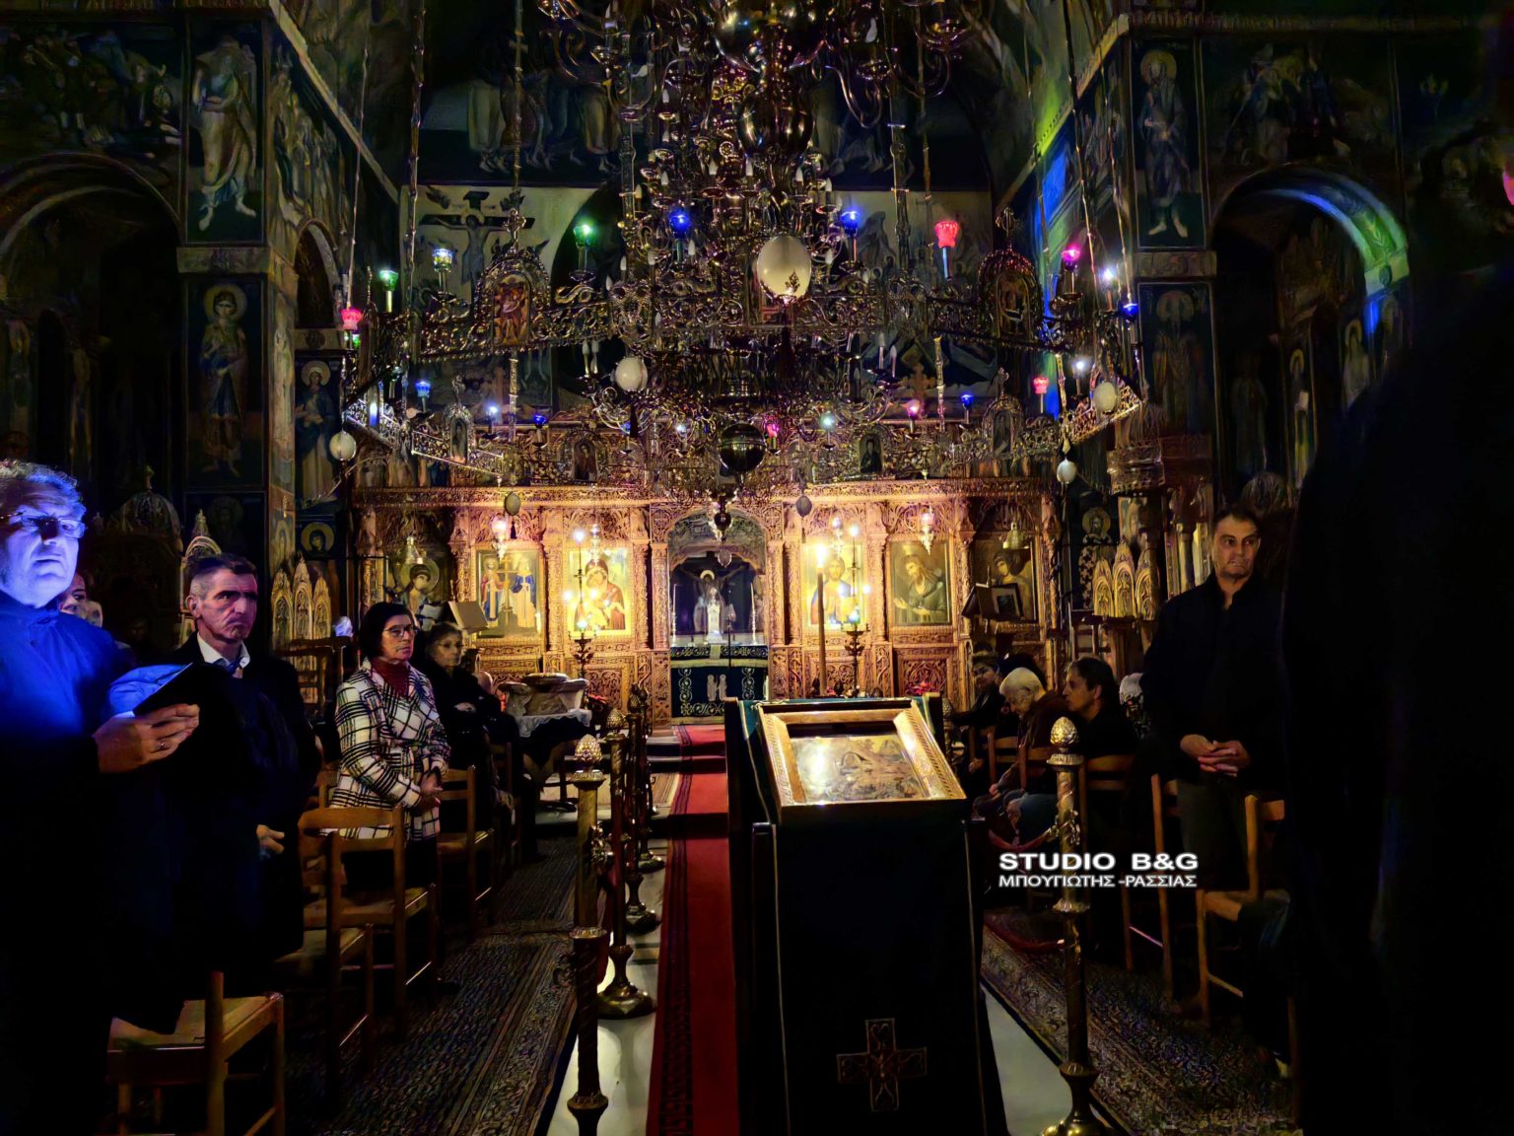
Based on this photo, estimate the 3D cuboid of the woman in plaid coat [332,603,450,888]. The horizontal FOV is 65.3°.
[{"bbox_3d":[-1.490,0.939,4.867,0.330,1.600,0.480,-3,-4,30],"label":"woman in plaid coat"}]

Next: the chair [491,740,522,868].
[{"bbox_3d":[-1.607,1.450,7.016,0.420,0.840,0.450,-1,-3,-1],"label":"chair"}]

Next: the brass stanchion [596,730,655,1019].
[{"bbox_3d":[-0.508,1.116,4.567,0.250,1.135,0.250,-1,-3,-4],"label":"brass stanchion"}]

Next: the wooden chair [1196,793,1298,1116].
[{"bbox_3d":[1.802,1.178,4.031,0.420,0.860,0.450,-1,-3,-3],"label":"wooden chair"}]

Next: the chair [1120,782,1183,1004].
[{"bbox_3d":[1.749,1.221,4.726,0.420,0.860,0.450,-1,-3,-3],"label":"chair"}]

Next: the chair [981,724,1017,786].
[{"bbox_3d":[1.483,1.345,6.731,0.420,0.860,0.450,-1,-3,-3],"label":"chair"}]

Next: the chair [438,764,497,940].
[{"bbox_3d":[-1.534,1.378,5.820,0.420,0.840,0.450,-1,-3,-1],"label":"chair"}]

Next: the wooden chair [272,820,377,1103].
[{"bbox_3d":[-1.529,1.264,3.922,0.420,0.840,0.450,-1,-3,-4],"label":"wooden chair"}]

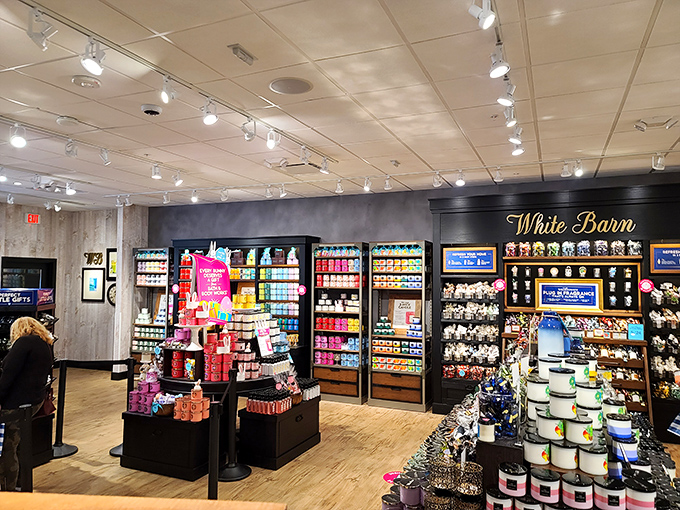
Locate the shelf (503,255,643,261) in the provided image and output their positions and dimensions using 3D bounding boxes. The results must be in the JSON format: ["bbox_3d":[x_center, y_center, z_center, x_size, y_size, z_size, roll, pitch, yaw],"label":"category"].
[{"bbox_3d":[2.898,0.045,6.213,1.554,0.036,0.340,-1,-3,24],"label":"shelf"}]

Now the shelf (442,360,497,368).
[{"bbox_3d":[1.784,1.450,6.652,0.743,0.045,0.360,-1,-3,24],"label":"shelf"}]

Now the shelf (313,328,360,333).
[{"bbox_3d":[0.038,1.161,7.588,0.775,0.033,0.430,-1,-3,24],"label":"shelf"}]

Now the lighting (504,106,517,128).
[{"bbox_3d":[1.286,-1.032,3.697,0.120,0.158,0.101,-1,-3,31],"label":"lighting"}]

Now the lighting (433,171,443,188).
[{"bbox_3d":[1.217,-0.936,6.107,0.115,0.190,0.130,-1,-3,24],"label":"lighting"}]

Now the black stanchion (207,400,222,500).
[{"bbox_3d":[-0.890,1.526,3.466,0.350,0.955,0.350,-1,-3,24],"label":"black stanchion"}]

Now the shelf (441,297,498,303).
[{"bbox_3d":[1.808,0.611,6.755,0.761,0.050,0.360,-1,-3,24],"label":"shelf"}]

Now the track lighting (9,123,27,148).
[{"bbox_3d":[-2.718,-1.010,4.149,0.125,0.200,0.145,1,-2,-20],"label":"track lighting"}]

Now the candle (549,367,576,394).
[{"bbox_3d":[0.938,0.532,2.072,0.102,0.089,0.102,2,-3,-38],"label":"candle"}]

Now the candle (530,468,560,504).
[{"bbox_3d":[0.771,0.867,1.842,0.103,0.090,0.103,-1,-3,23],"label":"candle"}]

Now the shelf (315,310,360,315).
[{"bbox_3d":[0.040,0.883,7.600,0.775,0.033,0.430,-1,-3,24],"label":"shelf"}]

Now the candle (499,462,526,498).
[{"bbox_3d":[0.663,0.860,1.880,0.103,0.090,0.103,-1,-3,23],"label":"candle"}]

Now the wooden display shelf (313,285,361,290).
[{"bbox_3d":[0.037,0.498,7.486,0.750,0.032,0.420,-1,-3,24],"label":"wooden display shelf"}]

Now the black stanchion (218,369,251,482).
[{"bbox_3d":[-1.006,1.569,4.639,0.350,0.990,0.350,1,-2,0],"label":"black stanchion"}]

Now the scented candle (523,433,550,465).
[{"bbox_3d":[0.808,0.796,2.012,0.102,0.089,0.102,2,-3,-38],"label":"scented candle"}]

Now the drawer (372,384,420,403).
[{"bbox_3d":[0.892,1.995,7.192,0.735,0.178,0.420,-1,-3,24],"label":"drawer"}]

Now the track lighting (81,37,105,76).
[{"bbox_3d":[-1.326,-1.074,2.640,0.132,0.188,0.114,2,-3,-38],"label":"track lighting"}]

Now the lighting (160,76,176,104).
[{"bbox_3d":[-1.102,-1.058,3.160,0.100,0.185,0.120,-2,-3,44],"label":"lighting"}]

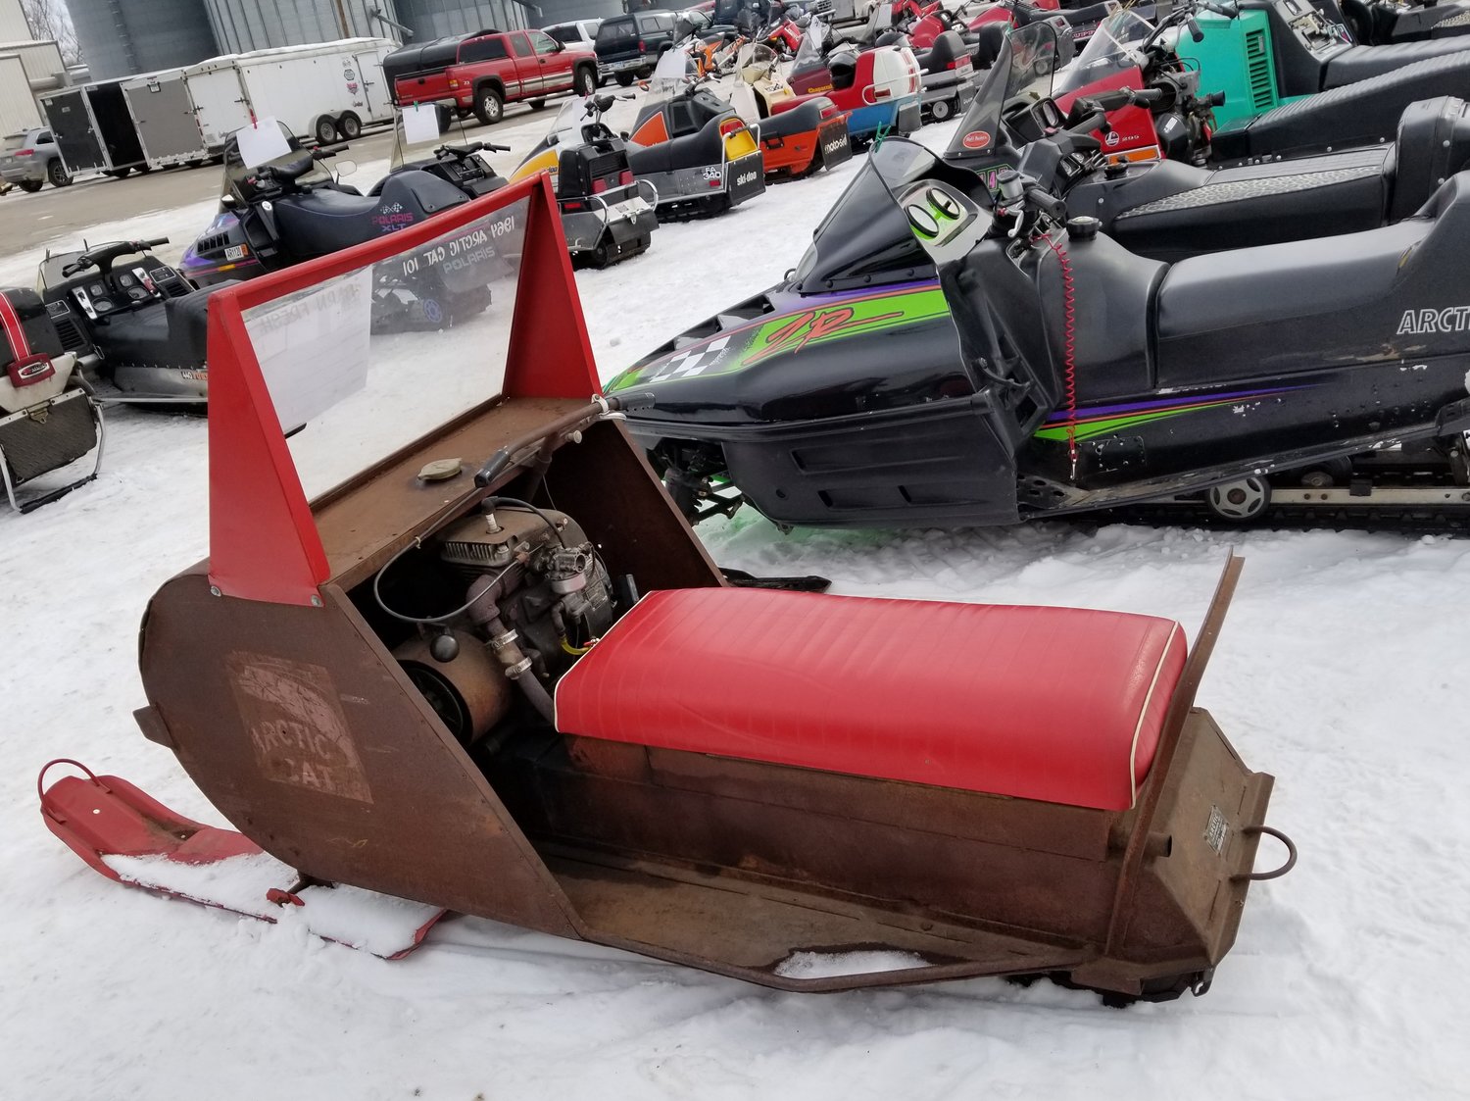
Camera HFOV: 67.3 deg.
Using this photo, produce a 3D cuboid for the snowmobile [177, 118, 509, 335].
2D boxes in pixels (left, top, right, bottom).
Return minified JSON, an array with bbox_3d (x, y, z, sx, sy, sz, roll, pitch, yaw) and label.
[{"bbox_3d":[-2.807,-2.118,7.335,2.750,1.250,1.080,4,29,26],"label":"snowmobile"}]

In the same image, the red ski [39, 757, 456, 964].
[{"bbox_3d":[-1.079,0.622,2.357,1.000,0.240,0.170,4,29,25],"label":"red ski"}]

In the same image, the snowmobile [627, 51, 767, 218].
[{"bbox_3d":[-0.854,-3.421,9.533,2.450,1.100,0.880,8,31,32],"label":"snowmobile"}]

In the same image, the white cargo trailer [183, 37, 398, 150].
[{"bbox_3d":[-11.639,-12.437,30.301,2.400,2.400,5.600,8,31,32],"label":"white cargo trailer"}]

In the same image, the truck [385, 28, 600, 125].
[{"bbox_3d":[-5.673,-11.807,27.383,2.000,1.860,5.750,9,31,34],"label":"truck"}]

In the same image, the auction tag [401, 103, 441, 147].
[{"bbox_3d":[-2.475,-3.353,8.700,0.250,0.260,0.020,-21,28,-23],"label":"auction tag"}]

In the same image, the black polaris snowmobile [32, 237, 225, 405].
[{"bbox_3d":[-2.982,-1.106,5.656,2.450,0.950,0.950,4,29,26],"label":"black polaris snowmobile"}]

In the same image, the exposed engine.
[{"bbox_3d":[-0.466,0.128,2.271,0.350,0.400,0.530,7,30,30],"label":"exposed engine"}]

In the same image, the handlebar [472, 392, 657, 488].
[{"bbox_3d":[-0.307,-0.202,1.978,0.110,0.090,0.470,7,30,30],"label":"handlebar"}]

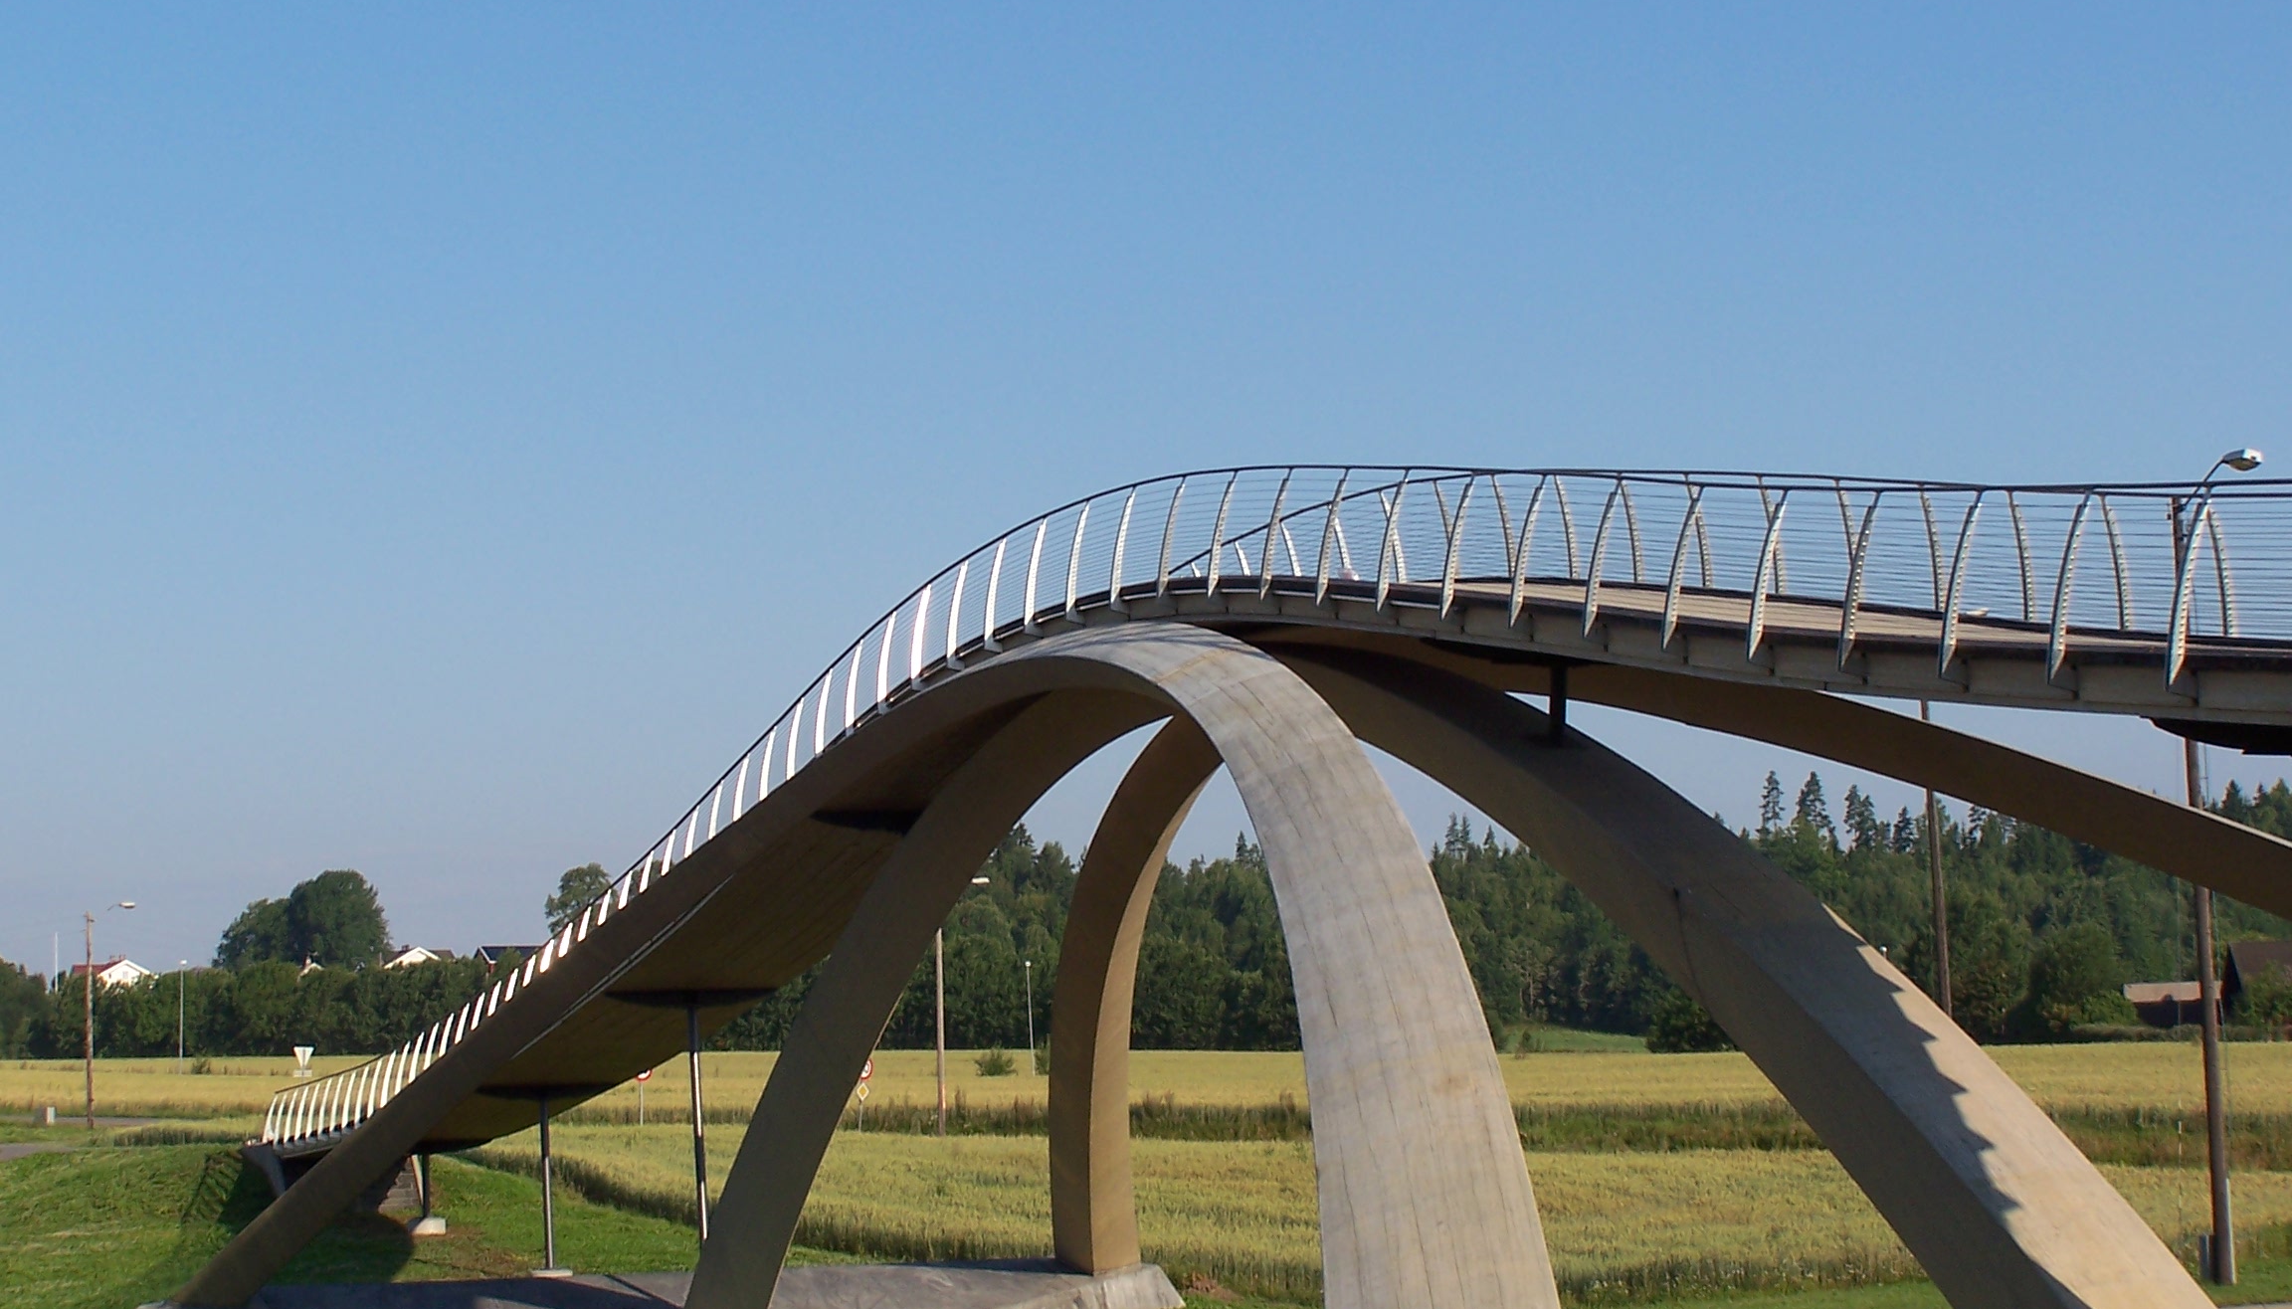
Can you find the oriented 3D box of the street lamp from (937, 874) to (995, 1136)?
[{"bbox_3d":[-6.730,12.785,162.493,2.100,9.600,0.380,-2,-6,0],"label":"street lamp"}]

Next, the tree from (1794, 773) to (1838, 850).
[{"bbox_3d":[59.169,20.657,388.946,5.000,20.500,5.000,-2,-6,0],"label":"tree"}]

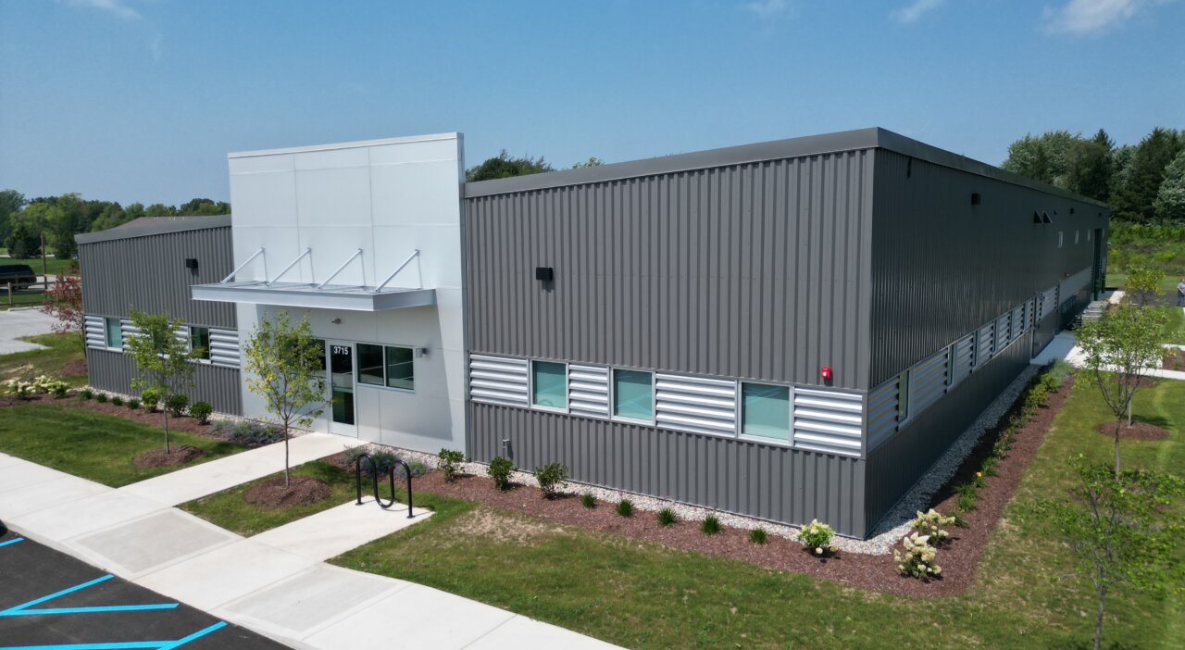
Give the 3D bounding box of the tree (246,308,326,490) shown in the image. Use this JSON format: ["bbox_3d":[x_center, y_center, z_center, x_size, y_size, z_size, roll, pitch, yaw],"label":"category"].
[{"bbox_3d":[-5.586,1.389,14.911,1.450,3.213,1.450,-3,7,-21],"label":"tree"}]

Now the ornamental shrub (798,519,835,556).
[{"bbox_3d":[3.232,3.019,11.829,0.520,0.443,0.500,1,7,16],"label":"ornamental shrub"}]

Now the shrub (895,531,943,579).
[{"bbox_3d":[4.375,3.063,11.047,0.580,0.505,0.560,2,7,22],"label":"shrub"}]

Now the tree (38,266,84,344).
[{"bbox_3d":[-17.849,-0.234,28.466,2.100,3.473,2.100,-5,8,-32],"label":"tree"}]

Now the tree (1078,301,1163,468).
[{"bbox_3d":[8.608,1.286,13.438,1.300,3.235,1.300,3,8,33],"label":"tree"}]

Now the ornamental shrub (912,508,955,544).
[{"bbox_3d":[5.046,2.959,12.154,0.600,0.440,0.570,2,7,23],"label":"ornamental shrub"}]

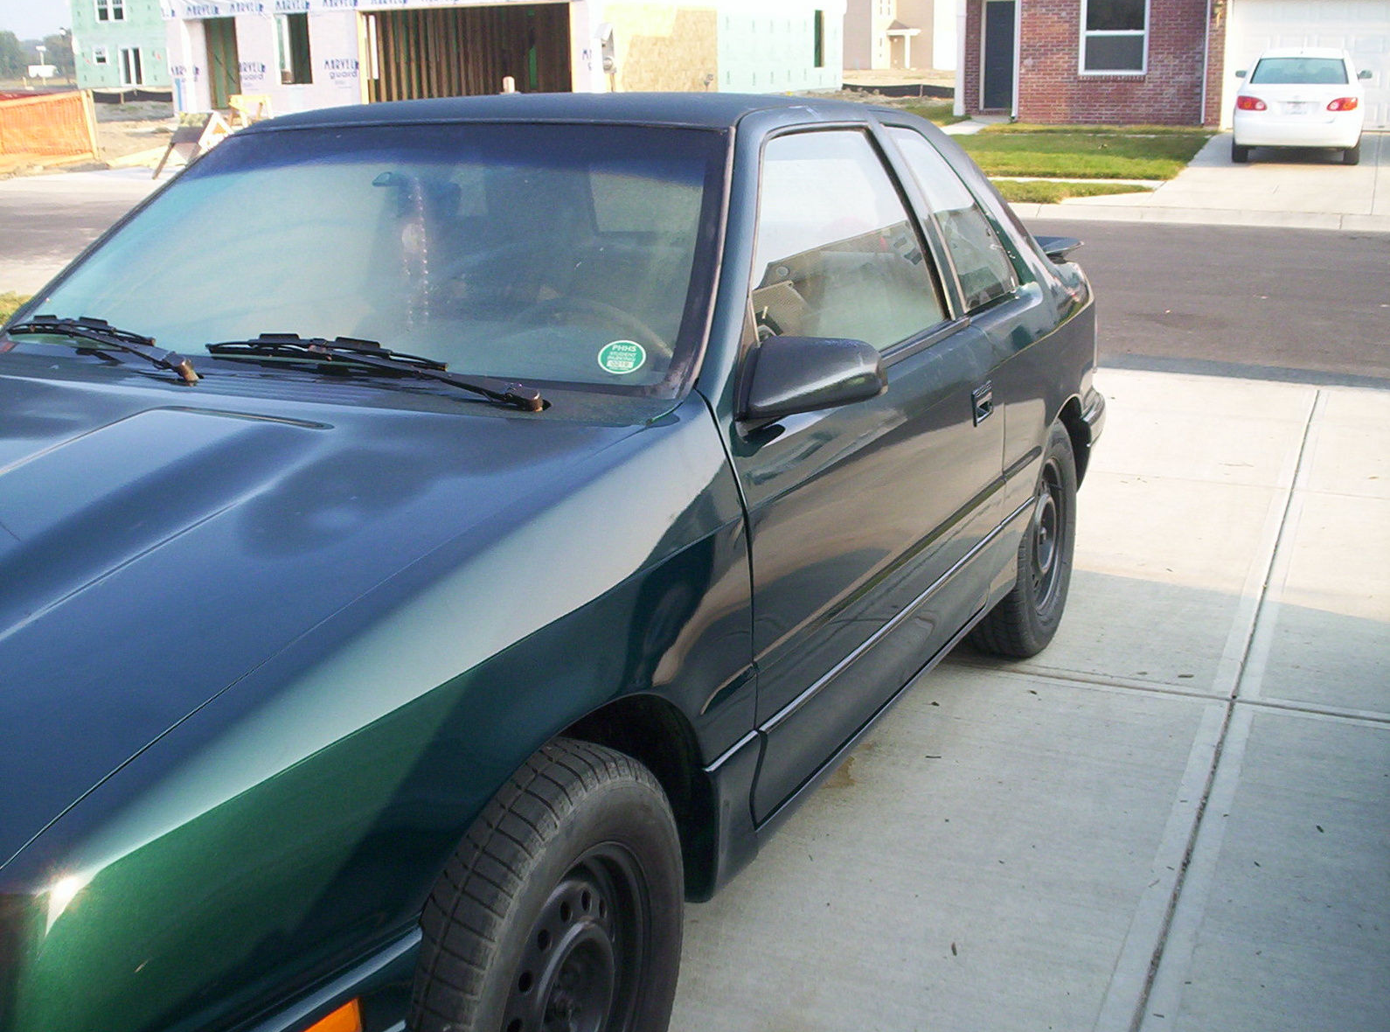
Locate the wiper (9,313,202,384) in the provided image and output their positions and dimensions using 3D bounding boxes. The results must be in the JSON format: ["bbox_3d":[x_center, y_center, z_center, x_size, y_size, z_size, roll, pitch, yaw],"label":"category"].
[{"bbox_3d":[-0.999,-0.282,2.574,0.620,0.065,0.100,14,19,38],"label":"wiper"}]

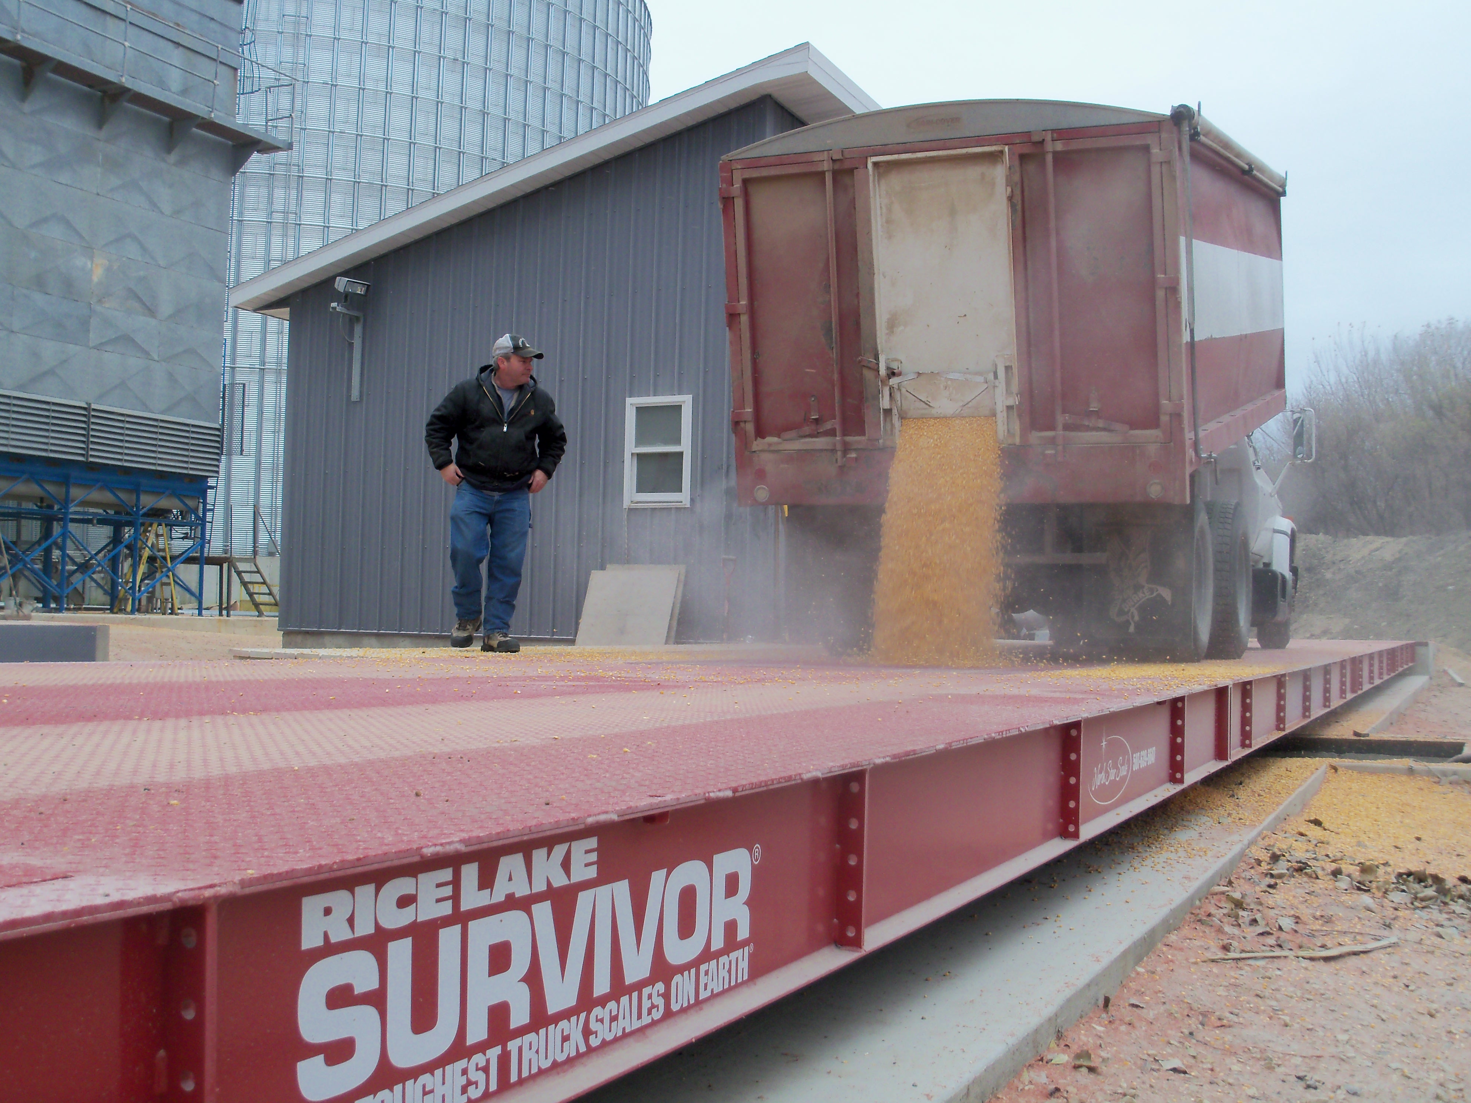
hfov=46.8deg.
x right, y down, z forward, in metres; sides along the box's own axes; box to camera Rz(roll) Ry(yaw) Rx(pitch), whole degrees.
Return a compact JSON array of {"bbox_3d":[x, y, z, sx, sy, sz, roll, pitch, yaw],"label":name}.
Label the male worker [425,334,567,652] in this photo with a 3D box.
[{"bbox_3d":[-1.339,-0.328,9.520,0.750,1.780,0.460,2,-2,-16],"label":"male worker"}]

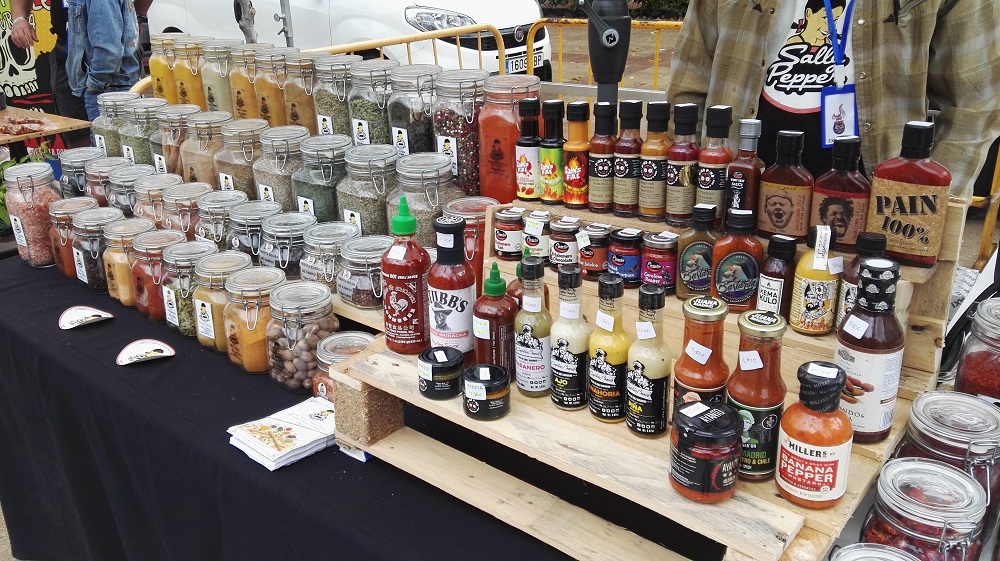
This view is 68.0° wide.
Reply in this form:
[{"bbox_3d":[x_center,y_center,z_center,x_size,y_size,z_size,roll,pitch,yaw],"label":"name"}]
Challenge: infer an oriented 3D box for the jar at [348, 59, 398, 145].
[{"bbox_3d":[-0.248,-0.327,1.509,0.112,0.235,0.112,11,21,32],"label":"jar"}]

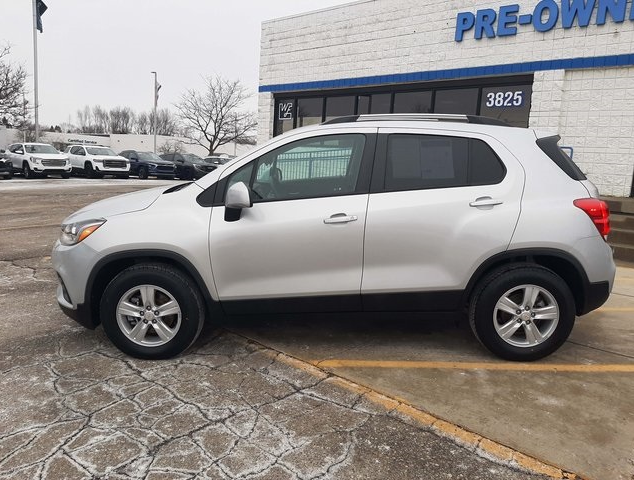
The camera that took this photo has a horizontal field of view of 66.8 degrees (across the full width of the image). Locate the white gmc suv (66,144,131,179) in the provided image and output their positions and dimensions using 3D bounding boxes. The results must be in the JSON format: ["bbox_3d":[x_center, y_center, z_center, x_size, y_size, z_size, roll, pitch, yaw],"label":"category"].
[{"bbox_3d":[-11.782,-4.094,25.348,4.900,1.690,1.920,10,11,40],"label":"white gmc suv"}]

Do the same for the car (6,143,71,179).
[{"bbox_3d":[-14.040,-3.990,24.170,4.630,1.660,1.840,10,11,42],"label":"car"}]

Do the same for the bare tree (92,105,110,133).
[{"bbox_3d":[-40.177,-19.301,89.205,3.370,11.364,3.370,3,8,0],"label":"bare tree"}]

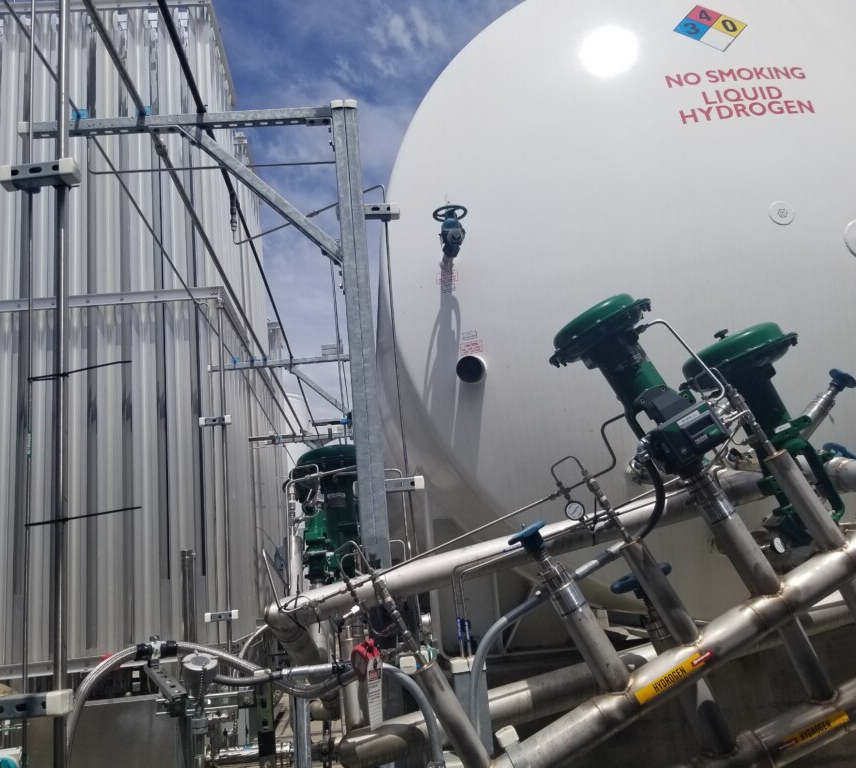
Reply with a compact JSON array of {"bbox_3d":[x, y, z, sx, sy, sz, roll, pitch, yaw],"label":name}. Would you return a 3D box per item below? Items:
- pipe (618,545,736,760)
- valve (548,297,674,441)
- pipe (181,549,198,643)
[{"bbox_3d":[0.585,0.610,1.790,0.085,0.500,0.074,-24,-12,9],"label":"pipe"},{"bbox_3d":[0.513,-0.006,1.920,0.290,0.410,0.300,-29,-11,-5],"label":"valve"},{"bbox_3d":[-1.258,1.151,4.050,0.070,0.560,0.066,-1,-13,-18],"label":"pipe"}]

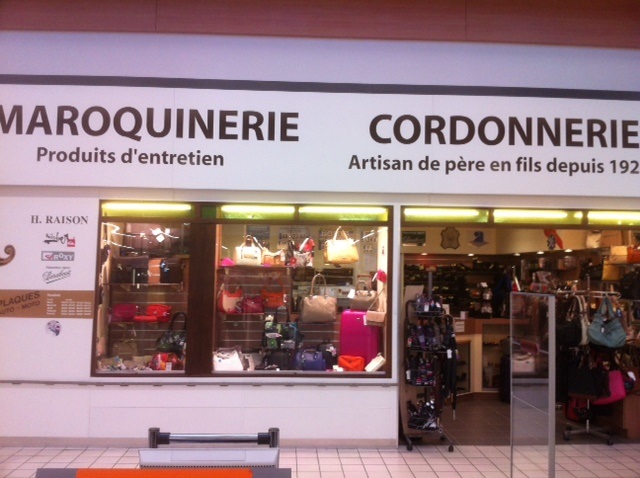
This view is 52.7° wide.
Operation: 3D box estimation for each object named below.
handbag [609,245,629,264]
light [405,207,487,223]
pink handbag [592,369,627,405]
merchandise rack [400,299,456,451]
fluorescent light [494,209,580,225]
[{"bbox_3d":[3.505,0.186,7.587,0.220,0.220,0.120,0,-3,12],"label":"handbag"},{"bbox_3d":[1.245,-0.238,6.458,0.858,0.154,0.100,1,-3,-3],"label":"light"},{"bbox_3d":[3.014,1.546,6.750,0.360,0.340,0.160,3,-3,-33],"label":"pink handbag"},{"bbox_3d":[1.077,1.315,6.386,0.490,1.440,0.440,1,-3,9],"label":"merchandise rack"},{"bbox_3d":[2.168,-0.219,6.504,0.901,0.157,0.100,1,-3,-3],"label":"fluorescent light"}]

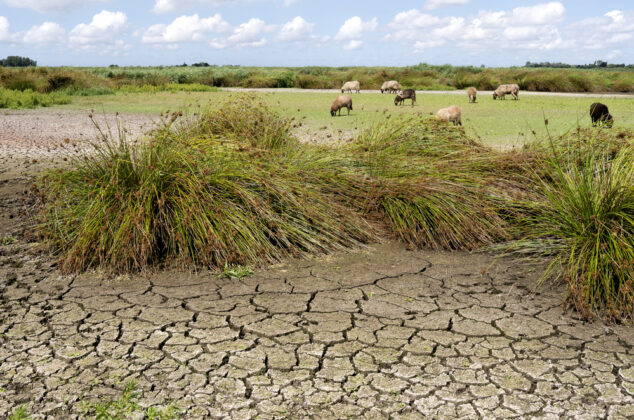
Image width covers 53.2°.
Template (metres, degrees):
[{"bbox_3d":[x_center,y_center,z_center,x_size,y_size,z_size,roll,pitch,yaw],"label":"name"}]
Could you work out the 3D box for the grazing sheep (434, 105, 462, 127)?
[{"bbox_3d":[3.278,-2.326,16.063,1.000,0.680,0.400,-11,17,-39],"label":"grazing sheep"}]

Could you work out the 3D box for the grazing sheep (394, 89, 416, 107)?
[{"bbox_3d":[3.803,-4.794,27.019,1.000,0.680,0.380,5,13,19],"label":"grazing sheep"}]

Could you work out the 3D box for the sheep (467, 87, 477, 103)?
[{"bbox_3d":[7.275,-5.388,29.658,0.400,0.680,1.050,1,13,5],"label":"sheep"}]

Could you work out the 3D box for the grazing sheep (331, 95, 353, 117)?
[{"bbox_3d":[0.834,-3.536,21.455,0.380,0.670,1.000,11,16,39],"label":"grazing sheep"}]

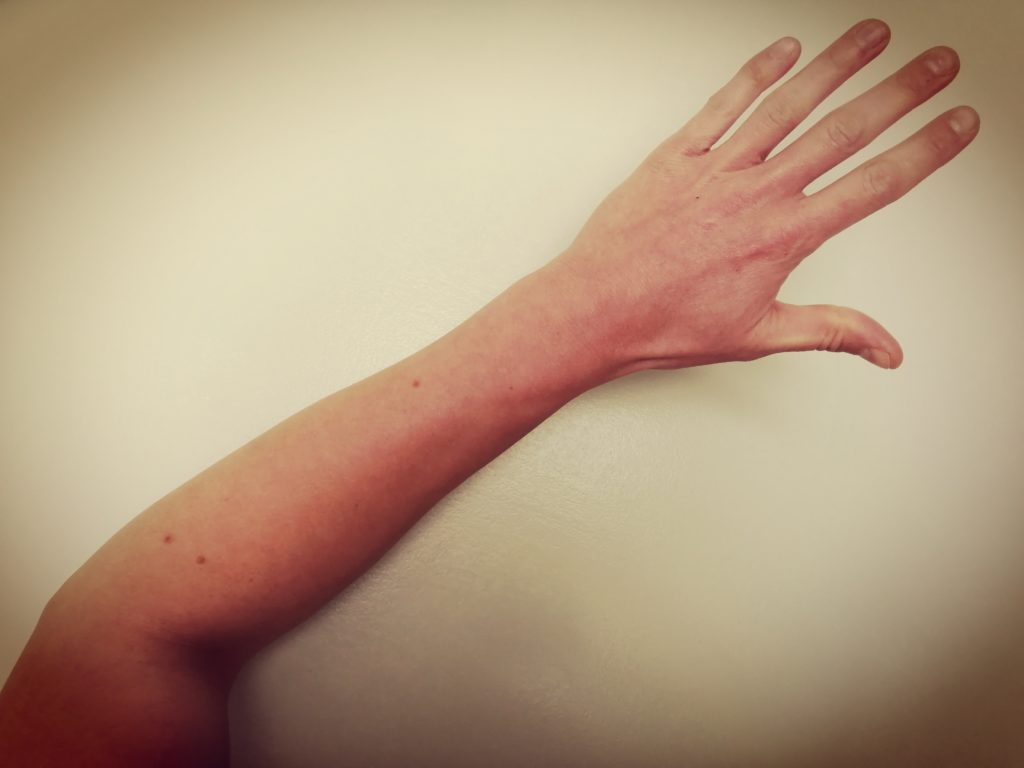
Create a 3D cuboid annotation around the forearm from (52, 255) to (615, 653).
[{"bbox_3d":[-0.072,0.048,0.332,0.258,0.077,0.078,-33,0,-3],"label":"forearm"}]

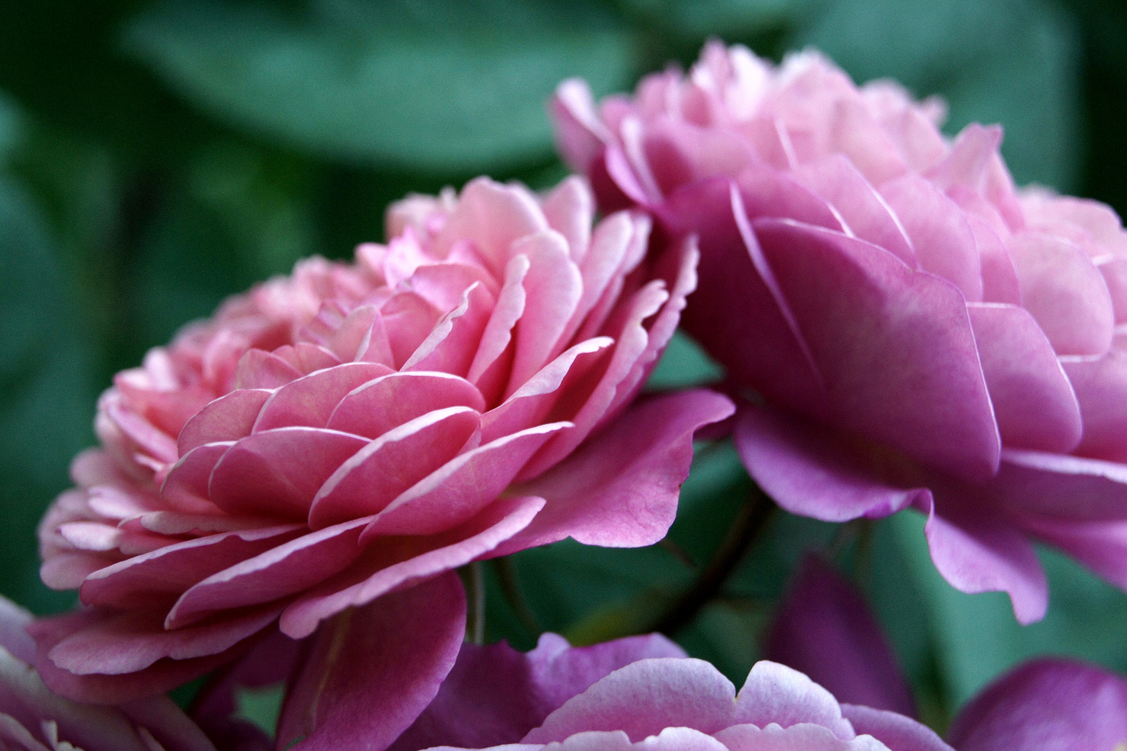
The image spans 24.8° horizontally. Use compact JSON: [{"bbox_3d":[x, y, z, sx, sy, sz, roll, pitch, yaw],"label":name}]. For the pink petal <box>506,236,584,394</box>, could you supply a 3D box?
[{"bbox_3d":[-0.003,-0.008,0.362,0.016,0.025,0.008,15,-4,40],"label":"pink petal"}]

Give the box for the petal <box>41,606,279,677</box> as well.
[{"bbox_3d":[-0.054,0.036,0.348,0.030,0.007,0.024,-1,14,32],"label":"petal"}]

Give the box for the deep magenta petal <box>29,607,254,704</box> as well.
[{"bbox_3d":[-0.058,0.039,0.355,0.030,0.008,0.025,2,21,31],"label":"deep magenta petal"}]

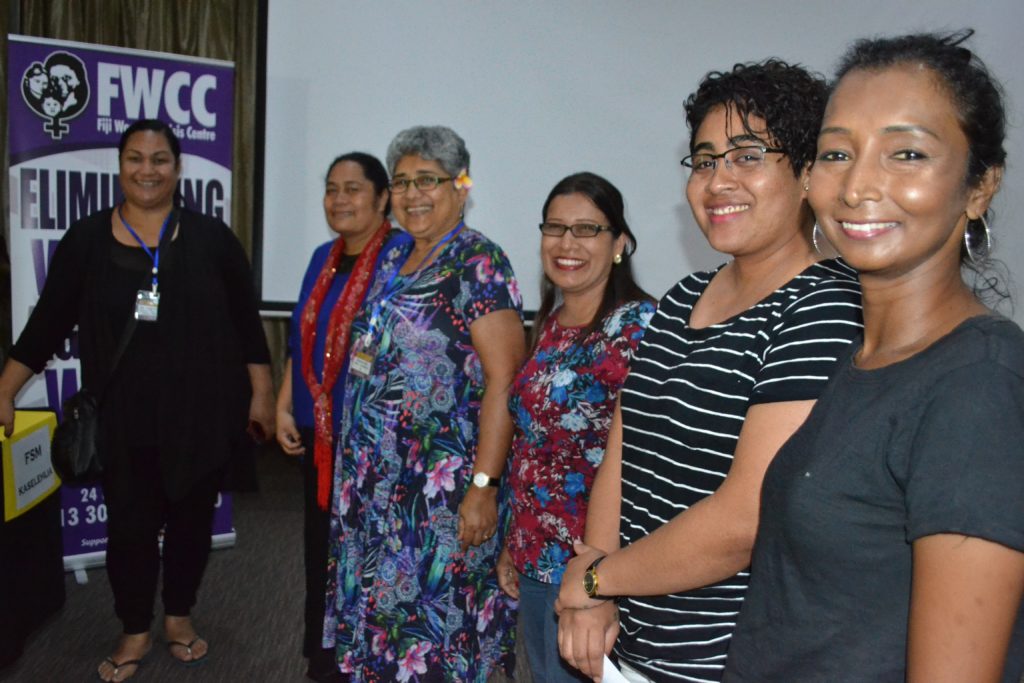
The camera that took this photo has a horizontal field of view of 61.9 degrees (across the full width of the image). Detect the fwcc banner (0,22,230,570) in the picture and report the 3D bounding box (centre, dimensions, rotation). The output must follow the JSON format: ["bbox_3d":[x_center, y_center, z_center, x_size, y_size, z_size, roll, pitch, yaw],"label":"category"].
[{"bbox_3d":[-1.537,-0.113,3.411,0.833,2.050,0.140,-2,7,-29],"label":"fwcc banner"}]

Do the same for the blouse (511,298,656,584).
[{"bbox_3d":[0.147,0.193,1.730,0.400,0.550,0.260,8,9,43],"label":"blouse"}]

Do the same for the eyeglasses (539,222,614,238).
[{"bbox_3d":[0.142,-0.214,1.732,0.137,0.042,0.140,5,7,25],"label":"eyeglasses"}]

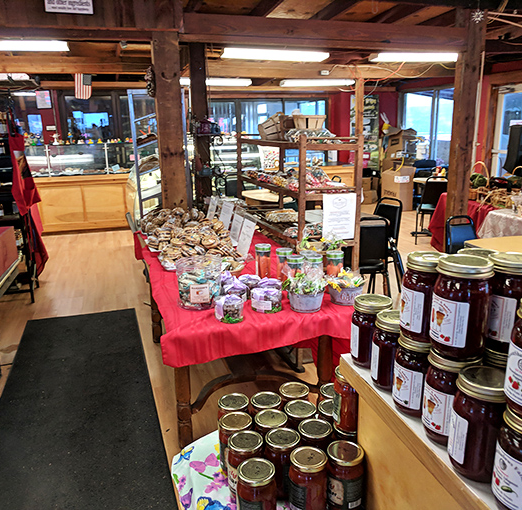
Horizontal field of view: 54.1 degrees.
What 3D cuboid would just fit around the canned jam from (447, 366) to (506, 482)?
[{"bbox_3d":[0.289,0.220,0.665,0.080,0.128,0.080,-1,16,0],"label":"canned jam"}]

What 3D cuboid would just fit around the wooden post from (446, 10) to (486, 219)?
[{"bbox_3d":[1.976,-1.027,5.014,0.155,2.491,0.155,-5,16,-17],"label":"wooden post"}]

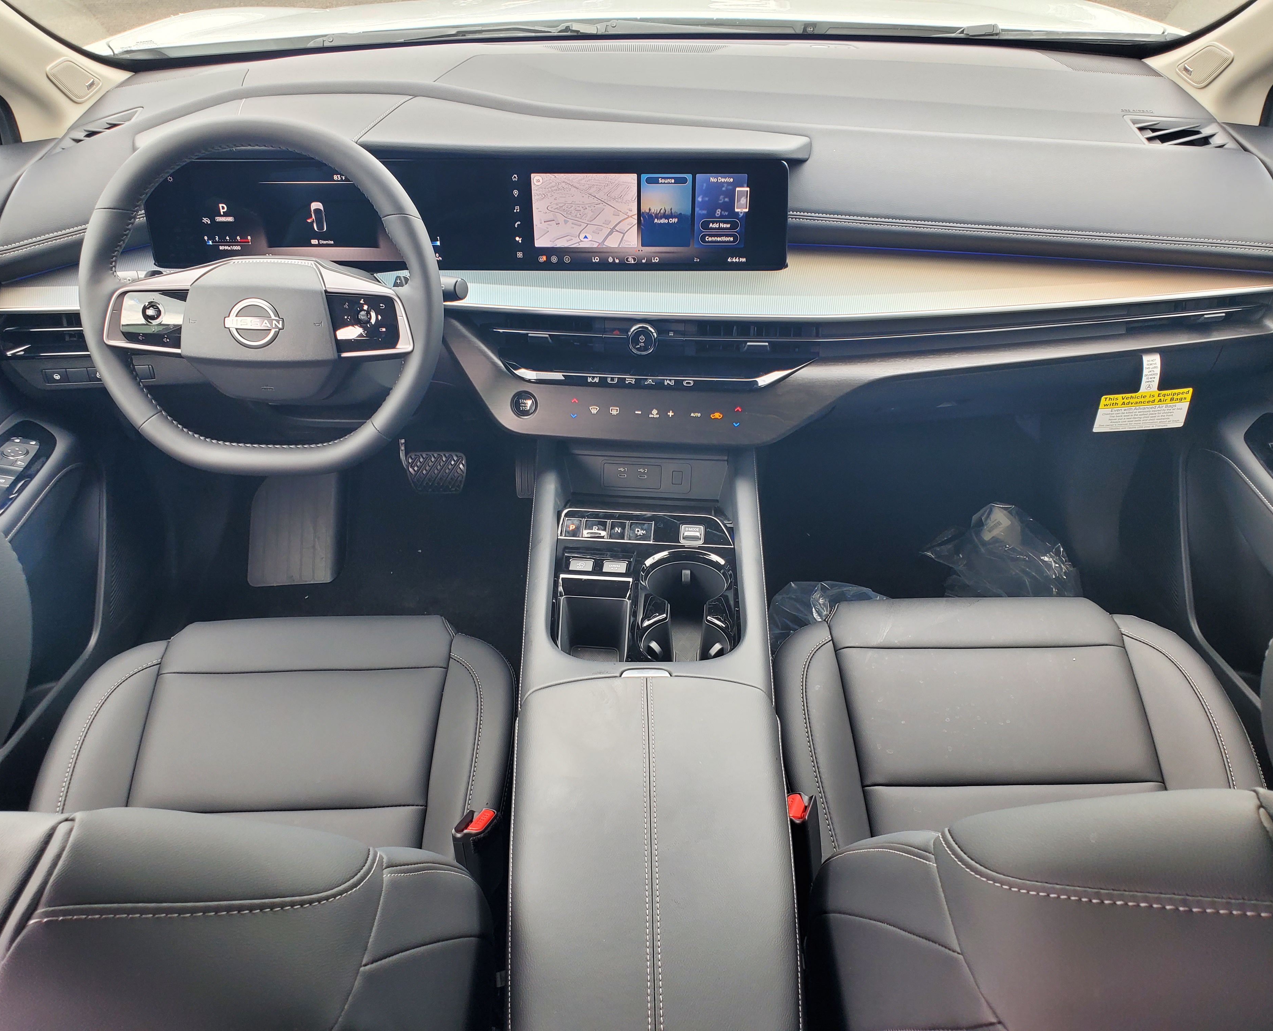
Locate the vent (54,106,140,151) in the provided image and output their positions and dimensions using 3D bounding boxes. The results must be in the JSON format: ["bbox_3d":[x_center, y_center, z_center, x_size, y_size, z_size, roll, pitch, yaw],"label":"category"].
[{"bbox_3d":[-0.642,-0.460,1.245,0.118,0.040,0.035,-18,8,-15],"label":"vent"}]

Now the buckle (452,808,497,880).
[{"bbox_3d":[-0.135,0.288,0.878,0.028,0.076,0.042,7,18,22],"label":"buckle"}]

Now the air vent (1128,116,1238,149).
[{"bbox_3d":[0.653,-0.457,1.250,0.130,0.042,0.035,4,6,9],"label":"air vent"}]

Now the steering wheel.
[{"bbox_3d":[-0.375,-0.216,1.047,0.363,0.350,0.078,0,11,0],"label":"steering wheel"}]

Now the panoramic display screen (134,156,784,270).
[{"bbox_3d":[-0.199,-0.347,1.190,0.735,0.127,0.030,1,30,2],"label":"panoramic display screen"}]

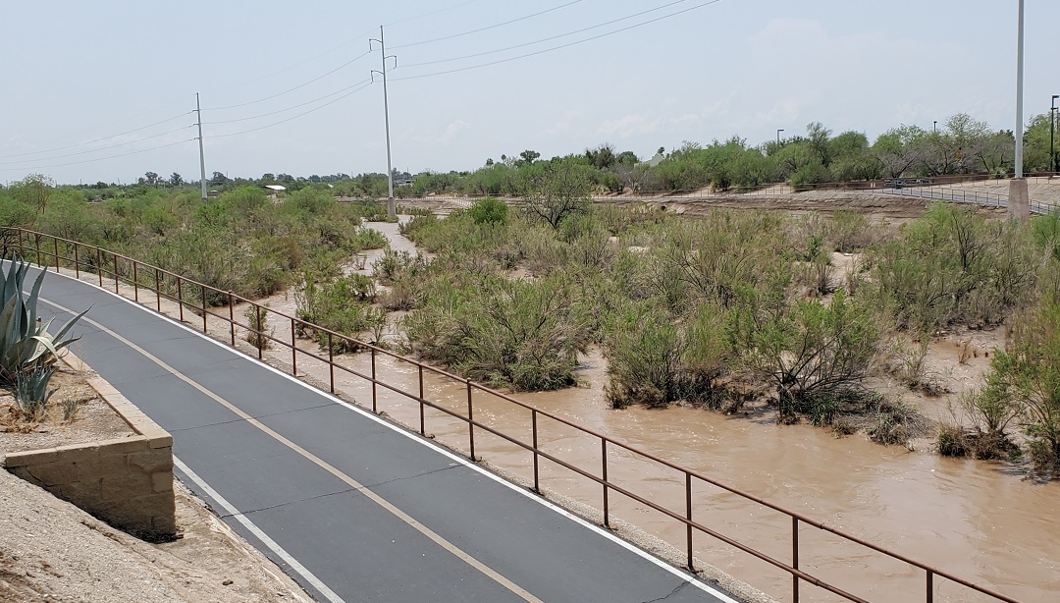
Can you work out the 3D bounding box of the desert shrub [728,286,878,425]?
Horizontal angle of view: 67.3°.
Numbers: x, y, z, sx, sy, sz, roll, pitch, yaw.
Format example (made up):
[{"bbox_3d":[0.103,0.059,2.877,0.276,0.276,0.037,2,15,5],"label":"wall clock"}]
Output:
[{"bbox_3d":[6.553,1.099,18.857,3.323,2.807,2.991,1,9,19],"label":"desert shrub"}]

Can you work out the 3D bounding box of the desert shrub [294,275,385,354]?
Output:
[{"bbox_3d":[-6.754,0.326,27.876,2.960,2.492,2.664,-4,9,-14],"label":"desert shrub"}]

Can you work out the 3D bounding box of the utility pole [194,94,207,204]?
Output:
[{"bbox_3d":[-85.928,-39.411,207.765,2.000,29.220,1.300,-9,11,-37],"label":"utility pole"}]

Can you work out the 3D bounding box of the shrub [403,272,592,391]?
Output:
[{"bbox_3d":[-1.056,0.564,23.636,5.252,2.926,4.464,-2,9,-3],"label":"shrub"}]

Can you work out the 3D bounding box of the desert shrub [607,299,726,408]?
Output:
[{"bbox_3d":[3.447,1.184,20.267,3.001,2.423,2.551,0,9,10],"label":"desert shrub"}]

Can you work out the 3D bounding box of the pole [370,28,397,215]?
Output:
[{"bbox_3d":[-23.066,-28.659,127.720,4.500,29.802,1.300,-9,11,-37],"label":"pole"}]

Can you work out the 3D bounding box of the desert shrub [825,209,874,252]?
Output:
[{"bbox_3d":[20.942,-4.705,52.092,2.998,2.711,2.698,2,9,22],"label":"desert shrub"}]

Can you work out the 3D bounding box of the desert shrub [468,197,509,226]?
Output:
[{"bbox_3d":[-4.860,-10.251,91.307,4.409,3.446,3.968,-2,9,-3],"label":"desert shrub"}]

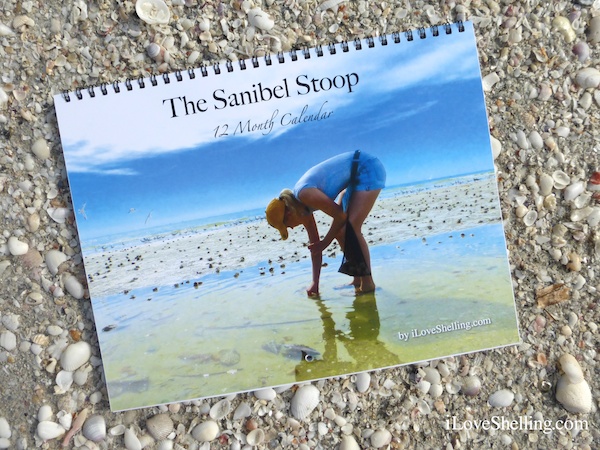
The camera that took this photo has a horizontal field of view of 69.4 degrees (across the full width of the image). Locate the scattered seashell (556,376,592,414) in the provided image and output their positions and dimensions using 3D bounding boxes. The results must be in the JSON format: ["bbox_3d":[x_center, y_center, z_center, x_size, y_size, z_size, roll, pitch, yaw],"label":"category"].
[{"bbox_3d":[0.184,0.114,0.290,0.023,0.009,0.023,5,91,0],"label":"scattered seashell"}]

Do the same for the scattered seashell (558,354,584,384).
[{"bbox_3d":[0.184,0.098,0.294,0.011,0.009,0.020,-30,91,1],"label":"scattered seashell"}]

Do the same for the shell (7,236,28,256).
[{"bbox_3d":[-0.192,0.015,0.296,0.014,0.007,0.011,37,92,-1],"label":"shell"}]

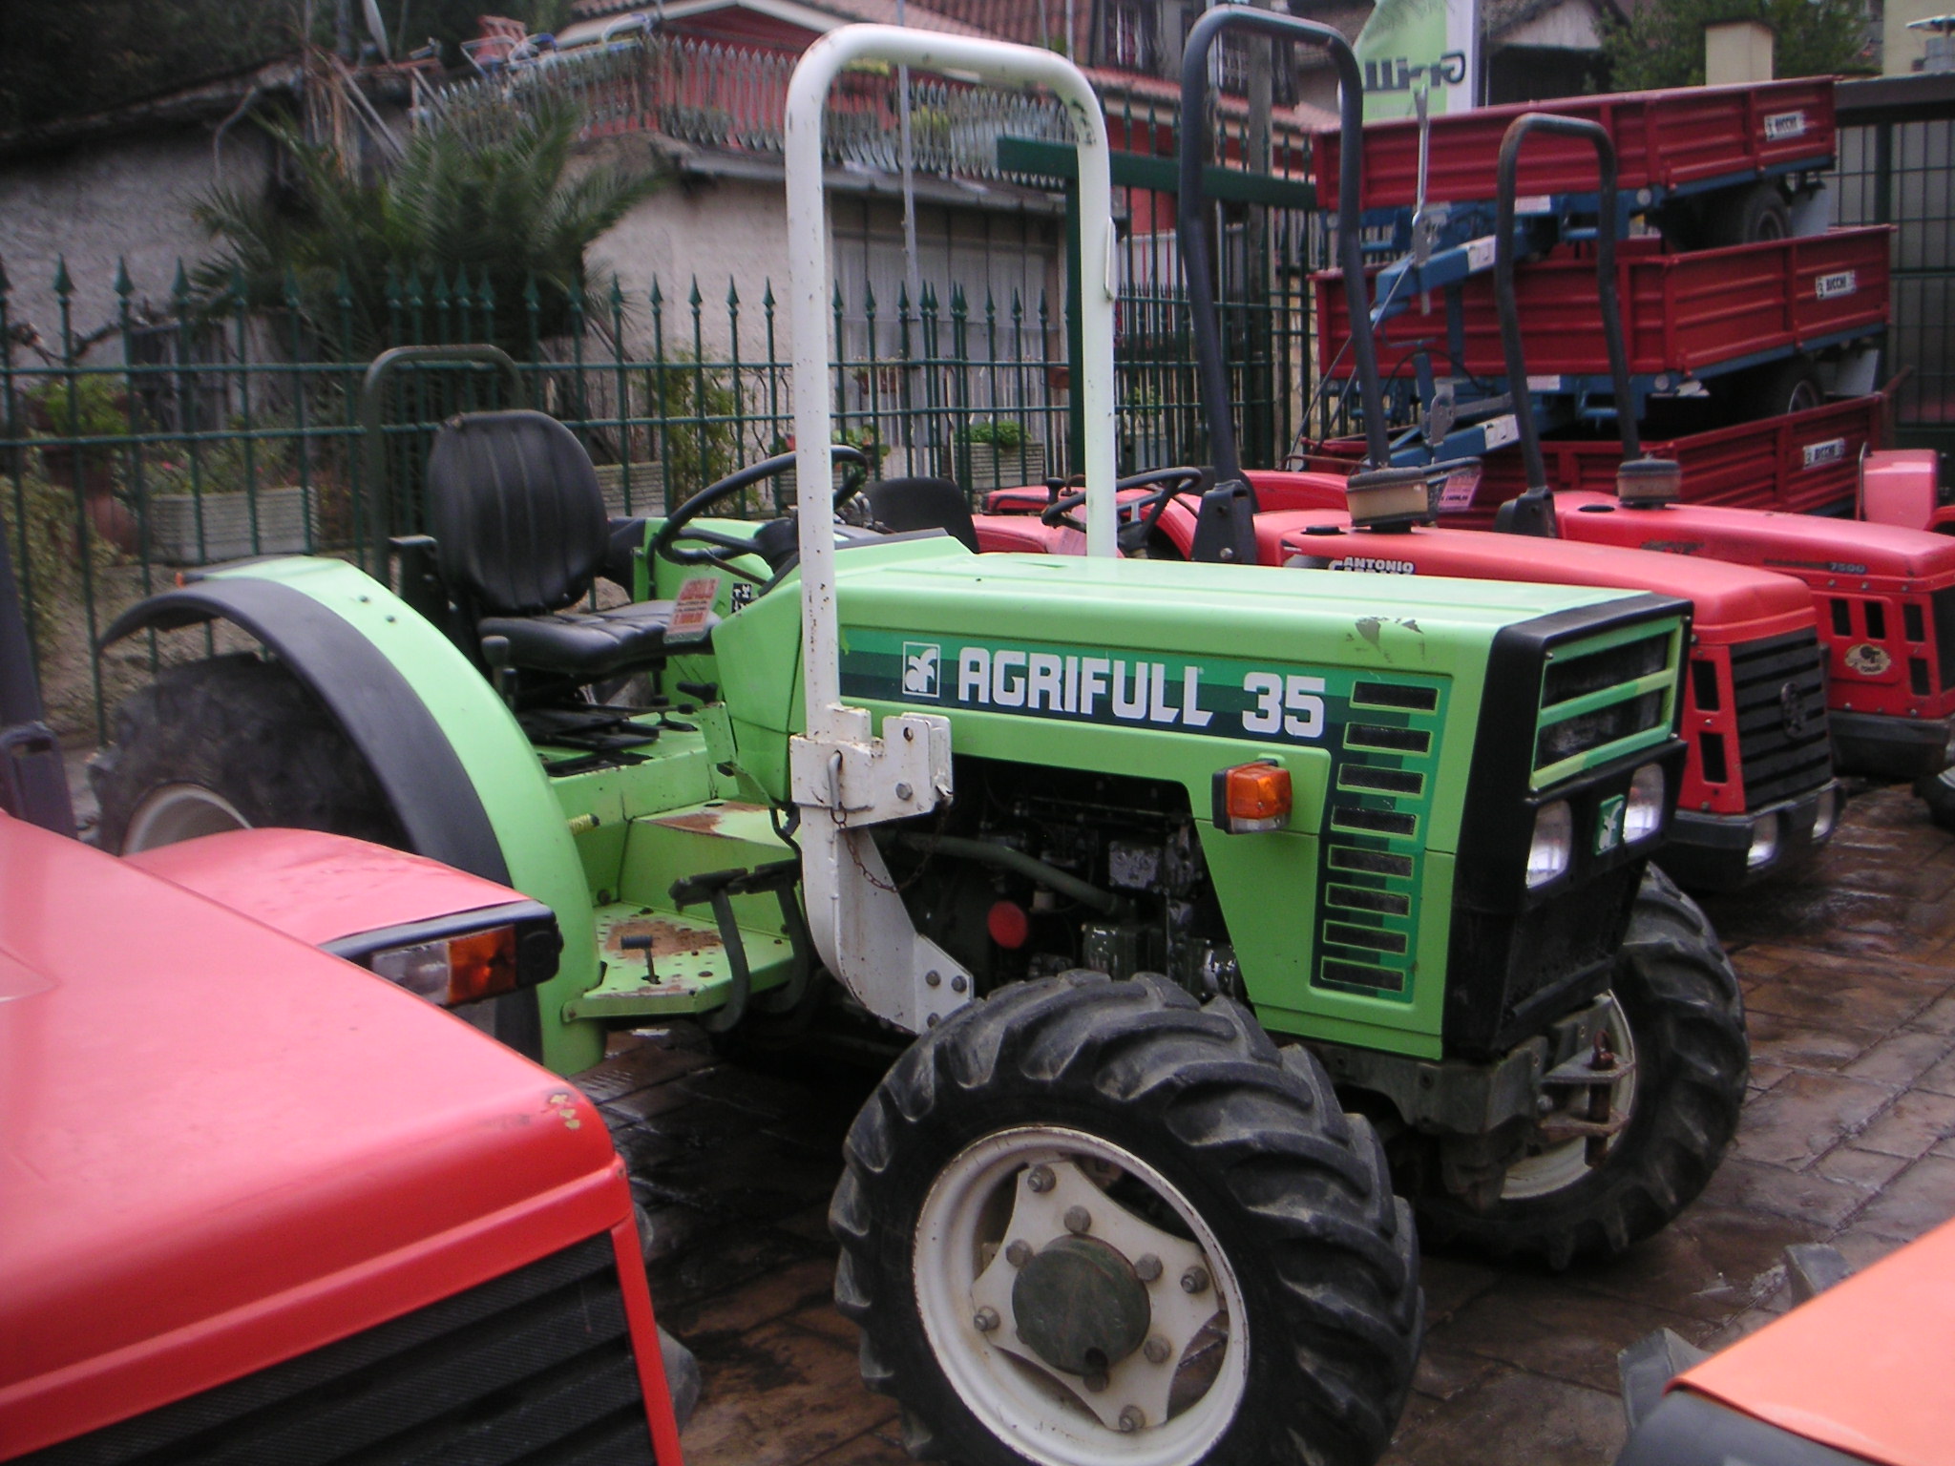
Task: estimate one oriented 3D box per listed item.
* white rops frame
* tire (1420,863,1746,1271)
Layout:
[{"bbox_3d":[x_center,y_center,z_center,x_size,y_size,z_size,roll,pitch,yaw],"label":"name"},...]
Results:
[{"bbox_3d":[0.070,-0.335,3.316,0.320,1.489,0.829,6,12,38],"label":"white rops frame"},{"bbox_3d":[0.907,0.522,3.546,0.767,0.767,0.211,4,11,29],"label":"tire"}]

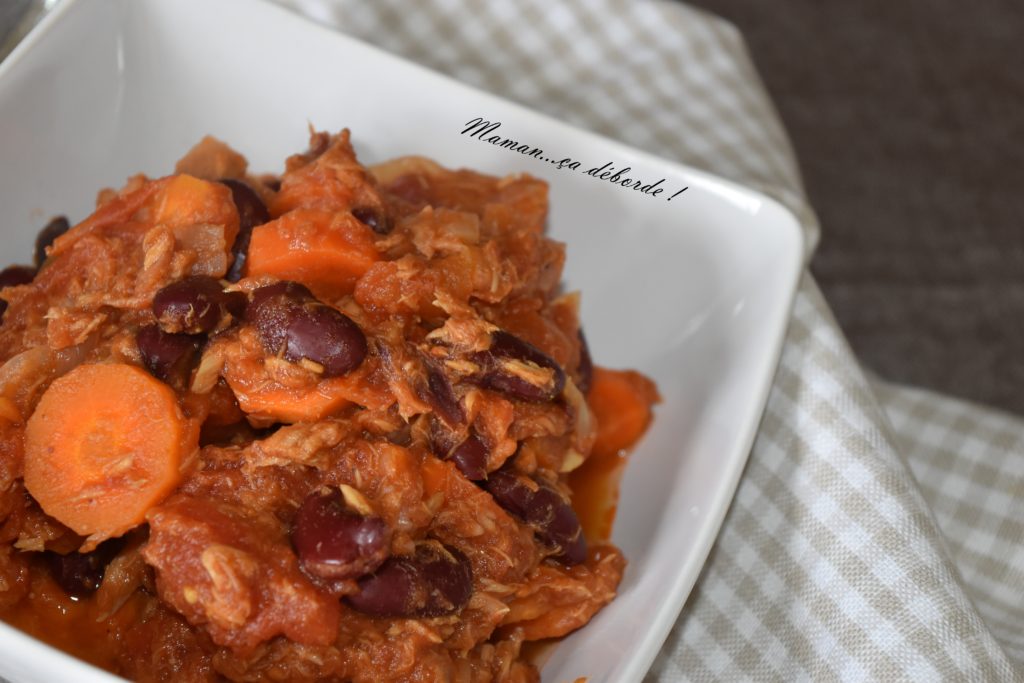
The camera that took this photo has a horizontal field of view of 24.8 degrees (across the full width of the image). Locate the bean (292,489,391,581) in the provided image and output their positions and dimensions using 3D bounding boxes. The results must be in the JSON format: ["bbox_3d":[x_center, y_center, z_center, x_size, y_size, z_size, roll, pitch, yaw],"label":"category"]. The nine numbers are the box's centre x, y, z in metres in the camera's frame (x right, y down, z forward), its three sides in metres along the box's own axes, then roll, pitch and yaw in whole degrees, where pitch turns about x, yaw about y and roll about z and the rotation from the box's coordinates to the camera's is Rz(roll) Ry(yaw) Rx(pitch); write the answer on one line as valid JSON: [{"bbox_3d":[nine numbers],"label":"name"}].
[{"bbox_3d":[-0.024,0.027,0.322,0.017,0.009,0.012,34,70,21],"label":"bean"}]

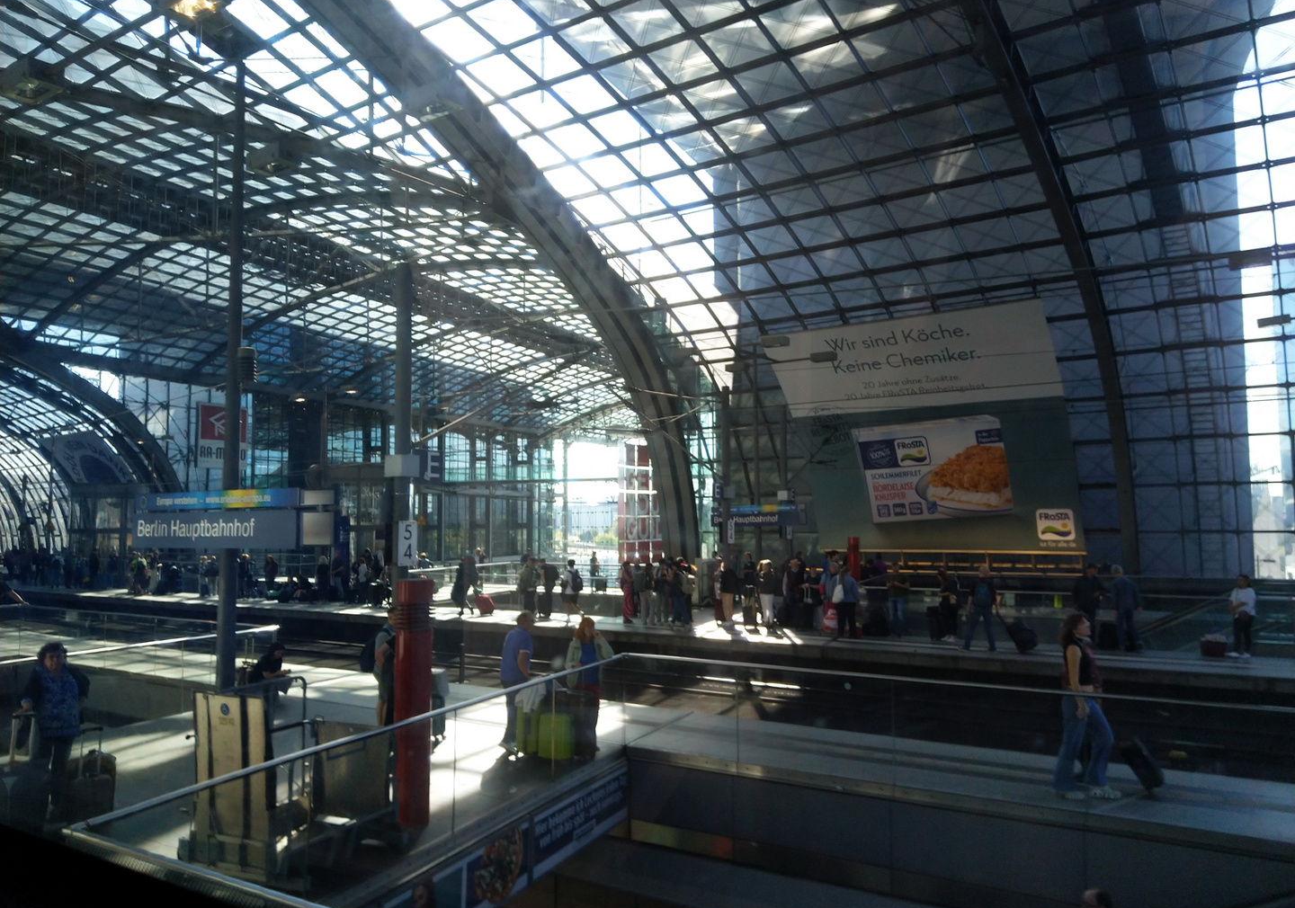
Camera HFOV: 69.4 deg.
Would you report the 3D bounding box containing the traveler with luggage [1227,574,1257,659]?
[{"bbox_3d":[11.876,3.252,18.756,0.420,1.632,0.520,3,-5,-41],"label":"traveler with luggage"}]

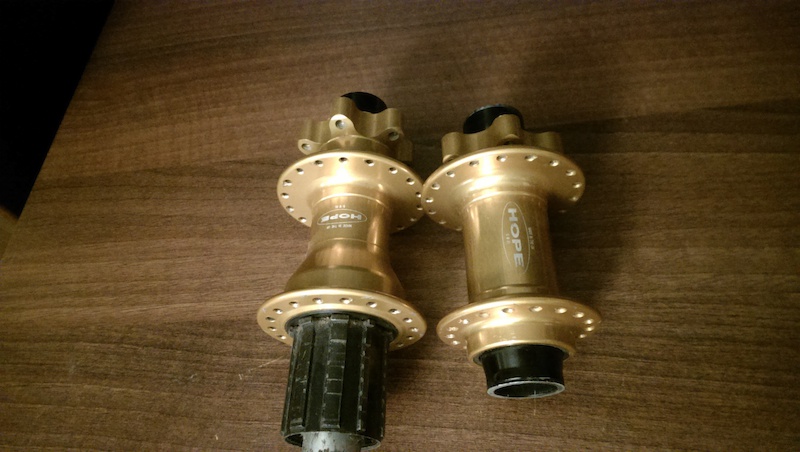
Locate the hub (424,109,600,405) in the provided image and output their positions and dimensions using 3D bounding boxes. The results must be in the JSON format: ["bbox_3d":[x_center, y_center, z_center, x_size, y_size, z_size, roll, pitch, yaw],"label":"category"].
[{"bbox_3d":[0.040,0.006,0.222,0.062,0.062,0.110,-4,60,6],"label":"hub"}]

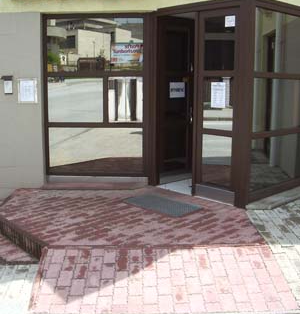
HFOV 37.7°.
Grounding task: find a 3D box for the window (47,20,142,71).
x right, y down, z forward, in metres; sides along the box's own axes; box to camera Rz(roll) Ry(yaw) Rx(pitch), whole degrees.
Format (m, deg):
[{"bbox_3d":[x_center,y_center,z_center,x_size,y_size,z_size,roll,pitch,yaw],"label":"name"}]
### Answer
[{"bbox_3d":[-0.742,-1.489,5.882,1.300,0.724,0.050,1,9,2],"label":"window"}]

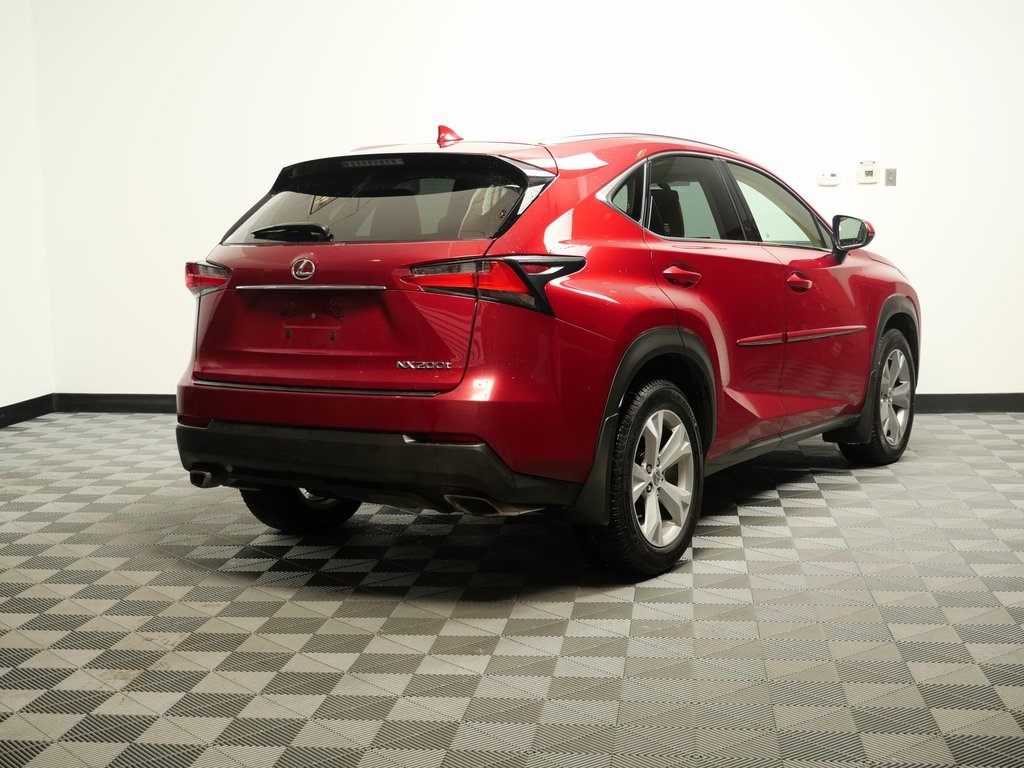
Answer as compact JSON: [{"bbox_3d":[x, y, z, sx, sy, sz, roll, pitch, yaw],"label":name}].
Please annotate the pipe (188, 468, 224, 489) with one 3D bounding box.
[{"bbox_3d":[-1.134,0.348,4.868,0.135,0.068,0.160,3,7,34],"label":"pipe"}]

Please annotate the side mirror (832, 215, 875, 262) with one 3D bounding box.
[{"bbox_3d":[1.585,-0.683,6.034,0.220,0.210,0.170,3,7,34],"label":"side mirror"}]

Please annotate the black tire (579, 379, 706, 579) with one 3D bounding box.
[{"bbox_3d":[0.458,0.333,4.734,0.230,0.715,0.715,3,7,34],"label":"black tire"}]

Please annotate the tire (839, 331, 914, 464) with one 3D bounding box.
[{"bbox_3d":[1.935,0.068,6.930,0.230,0.715,0.715,3,7,34],"label":"tire"}]

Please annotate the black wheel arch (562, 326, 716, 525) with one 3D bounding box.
[{"bbox_3d":[0.448,0.115,4.550,0.190,0.620,0.950,2,7,33],"label":"black wheel arch"}]

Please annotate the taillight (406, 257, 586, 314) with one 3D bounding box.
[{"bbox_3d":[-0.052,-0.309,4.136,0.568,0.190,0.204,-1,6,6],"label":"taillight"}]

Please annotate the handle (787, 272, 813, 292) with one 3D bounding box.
[{"bbox_3d":[1.243,-0.435,5.606,0.052,0.072,0.225,2,7,33],"label":"handle"}]

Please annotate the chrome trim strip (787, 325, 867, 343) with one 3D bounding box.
[{"bbox_3d":[1.441,-0.239,5.912,0.030,0.045,1.020,2,5,33],"label":"chrome trim strip"}]

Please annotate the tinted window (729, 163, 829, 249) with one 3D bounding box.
[{"bbox_3d":[1.213,-0.790,5.878,0.060,0.404,0.950,-23,-7,34],"label":"tinted window"}]

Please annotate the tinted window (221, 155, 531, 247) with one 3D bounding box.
[{"bbox_3d":[-0.518,-0.621,4.609,1.240,0.418,0.110,3,-34,34],"label":"tinted window"}]

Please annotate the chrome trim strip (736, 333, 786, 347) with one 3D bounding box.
[{"bbox_3d":[1.008,-0.174,5.261,0.030,0.042,0.480,2,7,33],"label":"chrome trim strip"}]

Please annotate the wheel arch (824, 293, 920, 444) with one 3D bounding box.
[{"bbox_3d":[1.903,-0.115,6.771,0.220,0.690,1.000,2,7,33],"label":"wheel arch"}]

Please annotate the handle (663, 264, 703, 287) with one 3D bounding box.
[{"bbox_3d":[0.612,-0.390,4.655,0.052,0.070,0.230,2,7,33],"label":"handle"}]

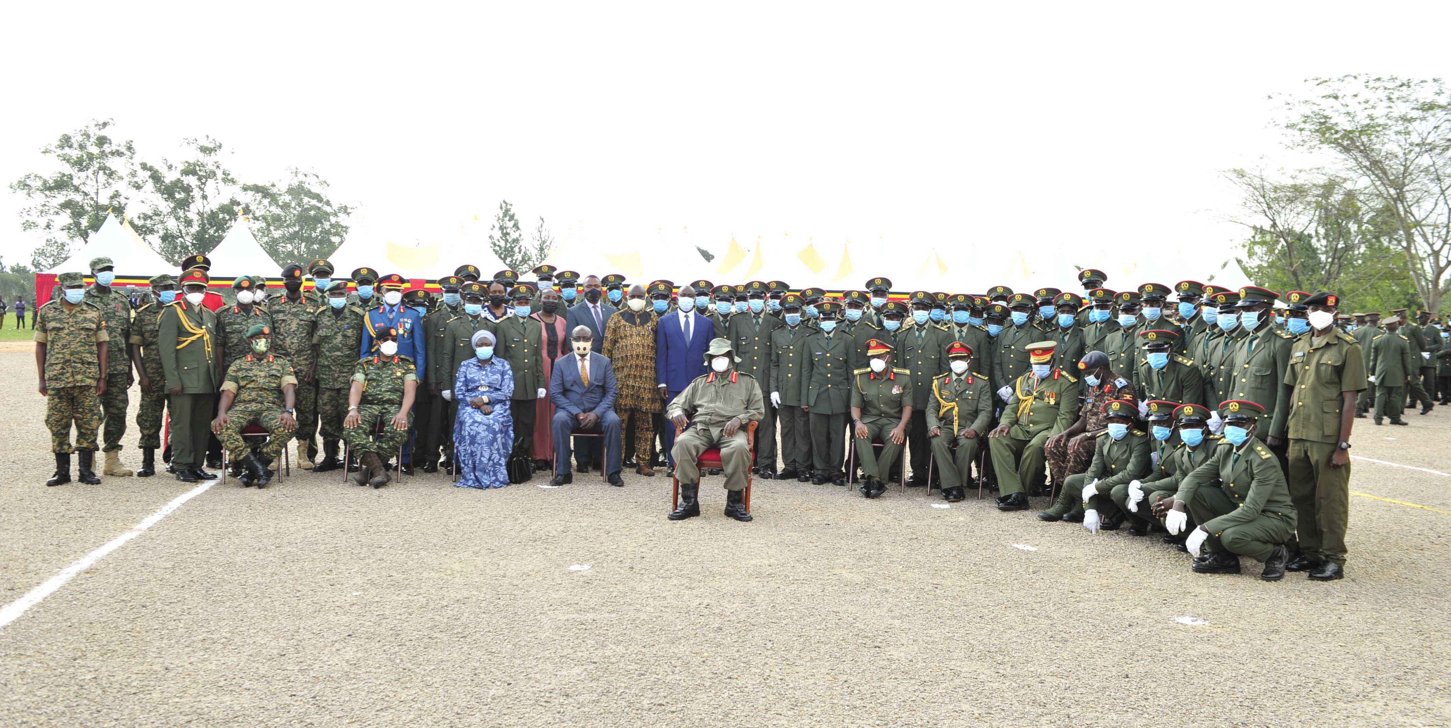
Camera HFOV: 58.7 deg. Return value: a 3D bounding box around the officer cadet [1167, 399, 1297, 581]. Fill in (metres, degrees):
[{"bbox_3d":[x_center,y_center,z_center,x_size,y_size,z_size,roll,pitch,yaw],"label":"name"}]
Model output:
[{"bbox_3d":[3.179,0.760,8.080,0.700,1.070,0.600,0,3,-36],"label":"officer cadet"}]

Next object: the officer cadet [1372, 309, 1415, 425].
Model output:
[{"bbox_3d":[11.026,0.099,21.400,0.620,1.780,0.360,3,3,35],"label":"officer cadet"}]

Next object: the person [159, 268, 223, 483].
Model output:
[{"bbox_3d":[-4.581,0.088,11.050,0.380,1.790,0.540,3,3,40],"label":"person"}]

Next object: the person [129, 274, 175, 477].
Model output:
[{"bbox_3d":[-4.906,0.100,11.113,0.480,1.730,0.350,0,3,-34],"label":"person"}]

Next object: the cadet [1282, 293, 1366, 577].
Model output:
[{"bbox_3d":[3.733,0.428,8.062,0.300,1.756,0.470,0,3,-38],"label":"cadet"}]

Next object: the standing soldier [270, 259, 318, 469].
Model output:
[{"bbox_3d":[-3.902,0.047,11.661,0.490,1.840,0.340,1,3,-16],"label":"standing soldier"}]

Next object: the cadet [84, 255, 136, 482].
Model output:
[{"bbox_3d":[-5.382,0.021,11.220,0.520,1.870,0.360,0,3,-40],"label":"cadet"}]

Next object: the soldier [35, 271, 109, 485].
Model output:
[{"bbox_3d":[-5.424,0.105,10.700,0.600,1.740,0.360,1,2,-20],"label":"soldier"}]

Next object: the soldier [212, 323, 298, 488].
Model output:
[{"bbox_3d":[-3.949,0.330,10.852,0.720,1.340,0.860,1,3,-20],"label":"soldier"}]

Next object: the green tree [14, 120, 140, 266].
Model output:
[{"bbox_3d":[-40.235,-8.666,79.768,7.600,12.805,7.400,0,2,-27],"label":"green tree"}]

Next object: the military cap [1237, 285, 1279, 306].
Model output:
[{"bbox_3d":[3.576,-0.452,8.650,0.280,0.140,0.255,0,3,-24],"label":"military cap"}]

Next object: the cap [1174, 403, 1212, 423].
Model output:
[{"bbox_3d":[3.242,0.346,8.950,0.265,0.140,0.280,3,3,32],"label":"cap"}]

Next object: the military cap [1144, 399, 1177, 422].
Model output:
[{"bbox_3d":[3.216,0.345,9.450,0.280,0.140,0.255,-1,3,-45],"label":"military cap"}]

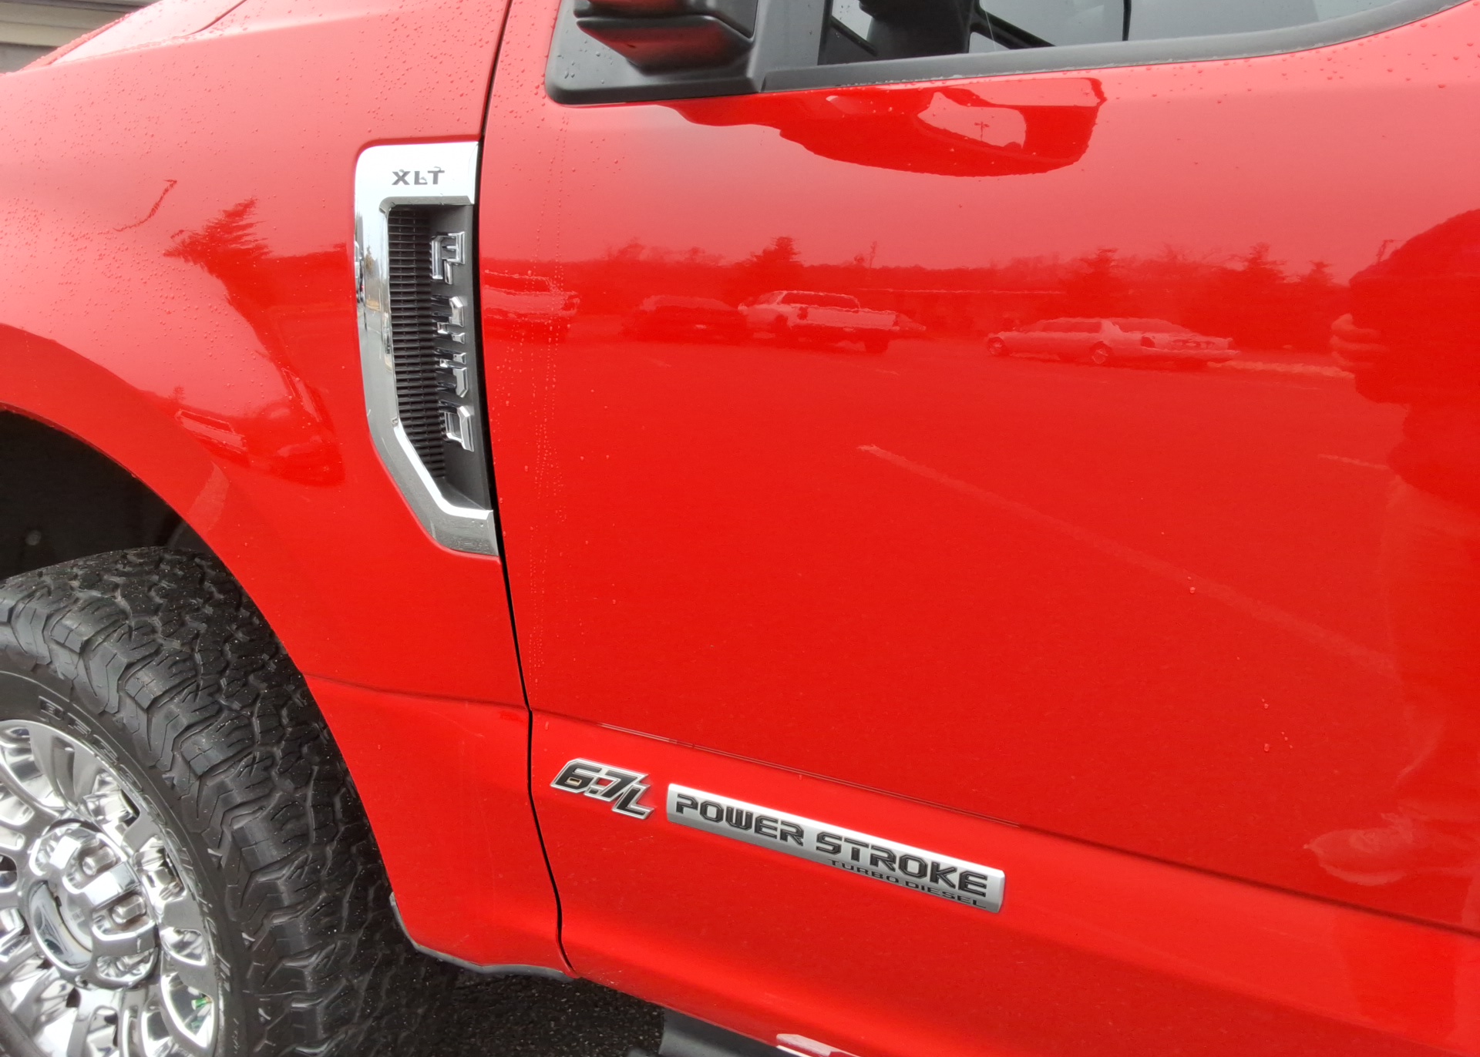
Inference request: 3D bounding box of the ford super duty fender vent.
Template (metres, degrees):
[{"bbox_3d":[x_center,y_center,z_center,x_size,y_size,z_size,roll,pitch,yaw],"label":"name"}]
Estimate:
[{"bbox_3d":[-0.254,-0.147,0.990,0.135,0.327,0.035,8,15,27],"label":"ford super duty fender vent"}]

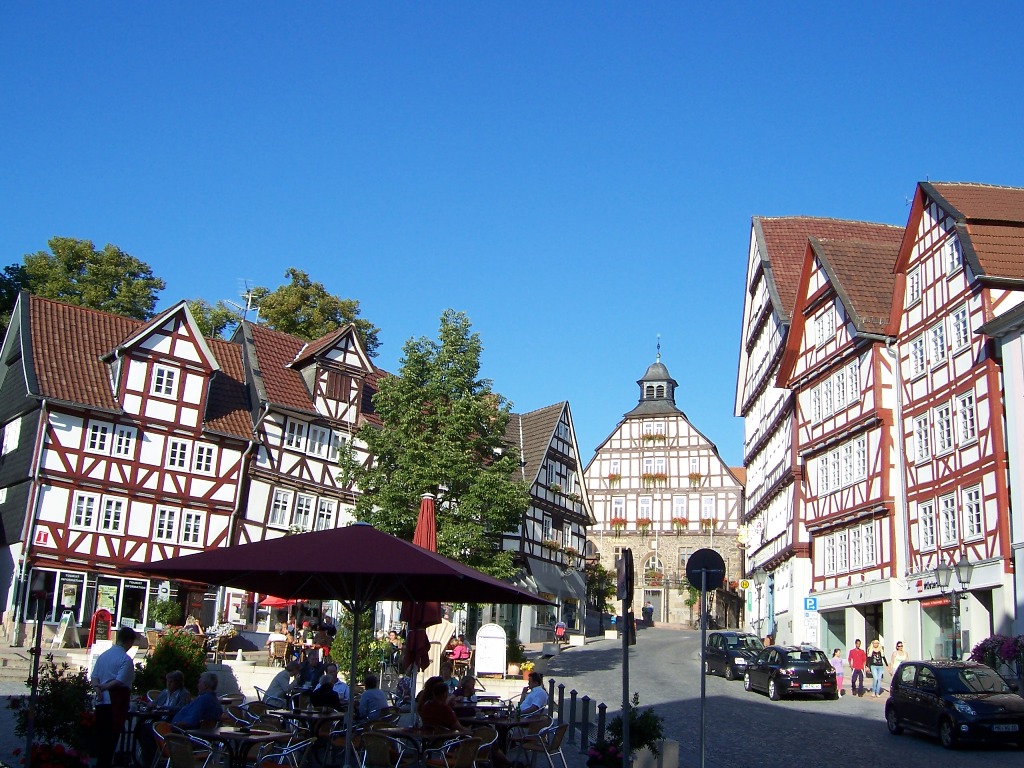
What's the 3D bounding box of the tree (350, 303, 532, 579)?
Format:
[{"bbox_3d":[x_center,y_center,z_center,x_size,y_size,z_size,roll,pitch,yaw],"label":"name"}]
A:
[{"bbox_3d":[-2.340,3.231,32.031,5.600,10.600,5.400,3,-15,0],"label":"tree"}]

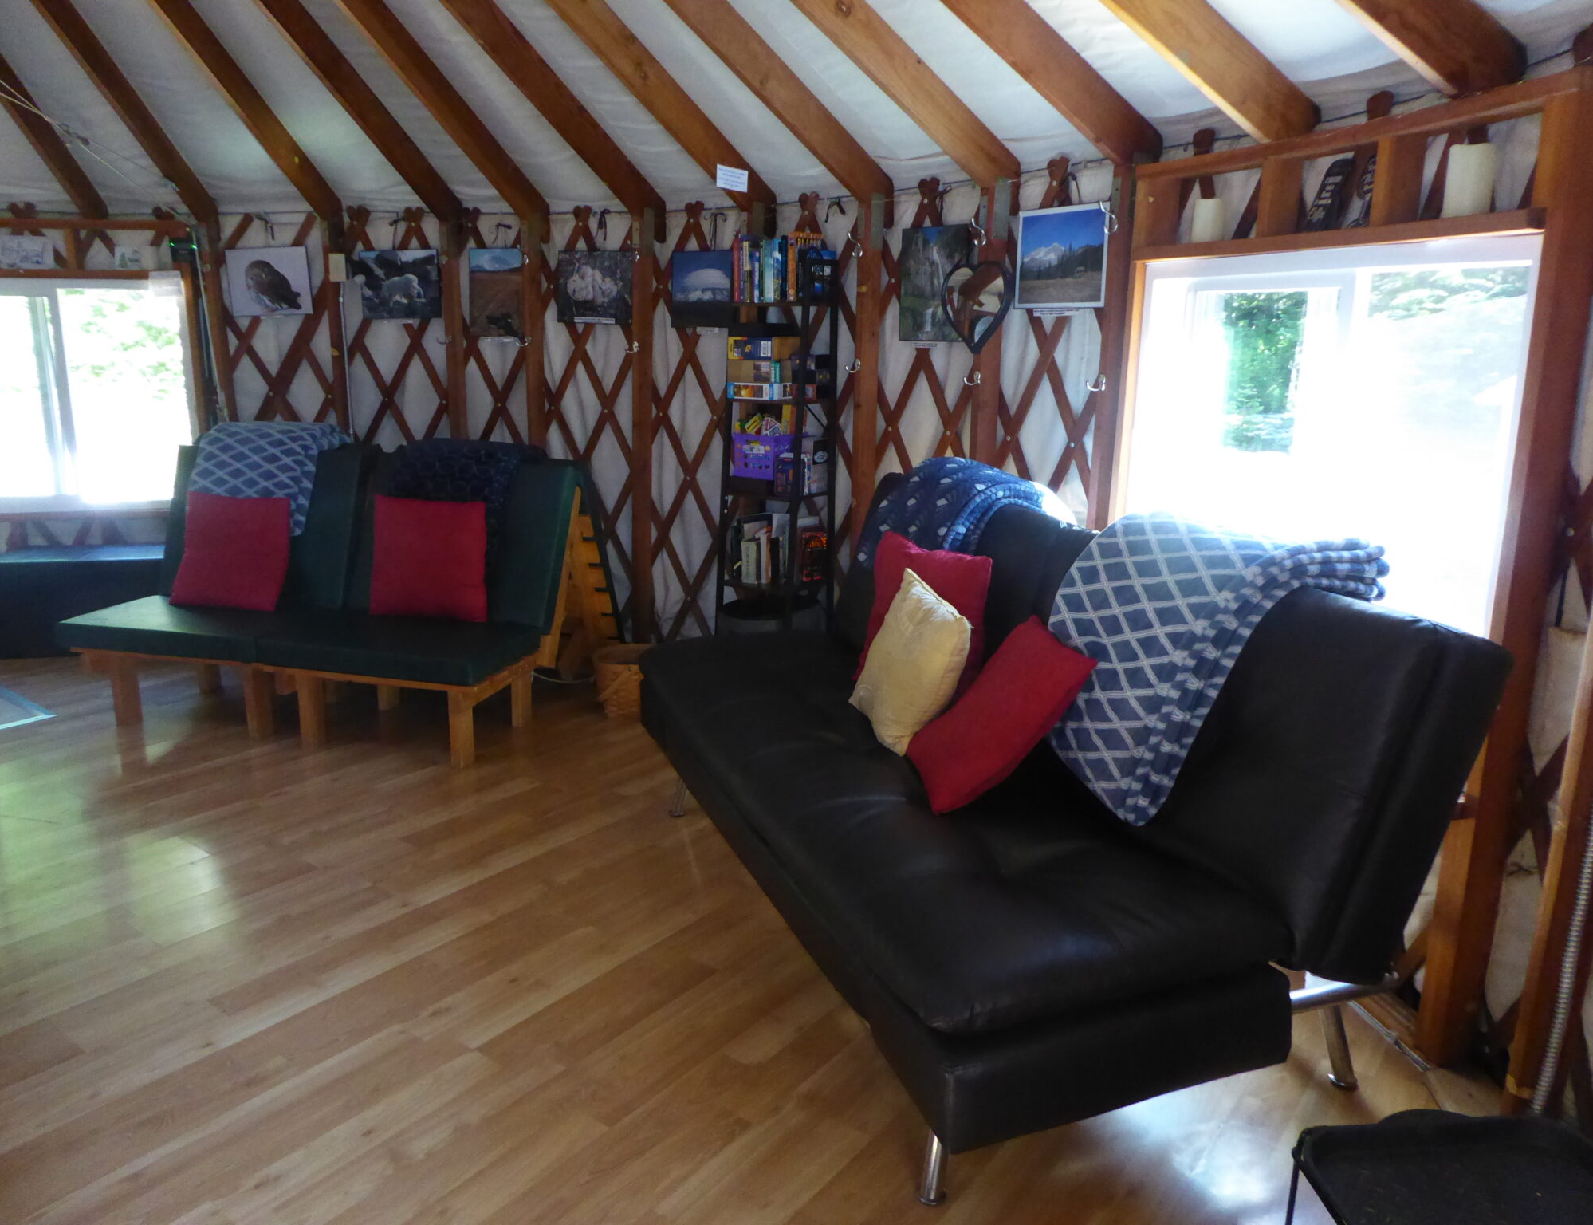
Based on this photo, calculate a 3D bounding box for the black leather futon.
[{"bbox_3d":[0.323,0.274,2.640,0.941,0.924,1.950,-4,14,-19],"label":"black leather futon"}]

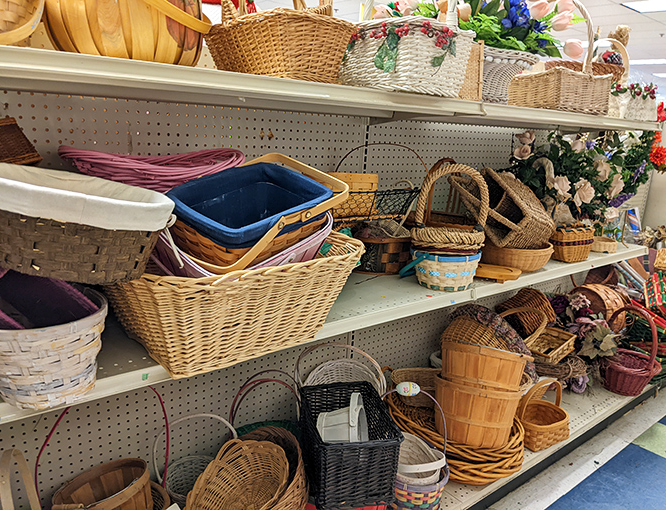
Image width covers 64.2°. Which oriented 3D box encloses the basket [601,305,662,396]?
[{"bbox_3d":[1.345,0.426,2.396,0.250,0.386,0.250,-1,15,-18],"label":"basket"}]

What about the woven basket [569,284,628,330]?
[{"bbox_3d":[1.393,0.290,2.794,0.165,0.259,0.259,-4,16,-29],"label":"woven basket"}]

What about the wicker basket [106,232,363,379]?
[{"bbox_3d":[-0.209,0.067,1.074,0.445,0.211,0.320,-8,18,-39],"label":"wicker basket"}]

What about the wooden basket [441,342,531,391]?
[{"bbox_3d":[0.526,0.444,1.905,0.300,0.185,0.300,11,-10,18],"label":"wooden basket"}]

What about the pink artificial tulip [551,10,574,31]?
[{"bbox_3d":[0.798,-0.812,1.840,0.076,0.050,0.050,-36,5,7],"label":"pink artificial tulip"}]

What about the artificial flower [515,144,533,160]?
[{"bbox_3d":[0.790,-0.425,2.200,0.080,0.065,0.060,8,15,18],"label":"artificial flower"}]

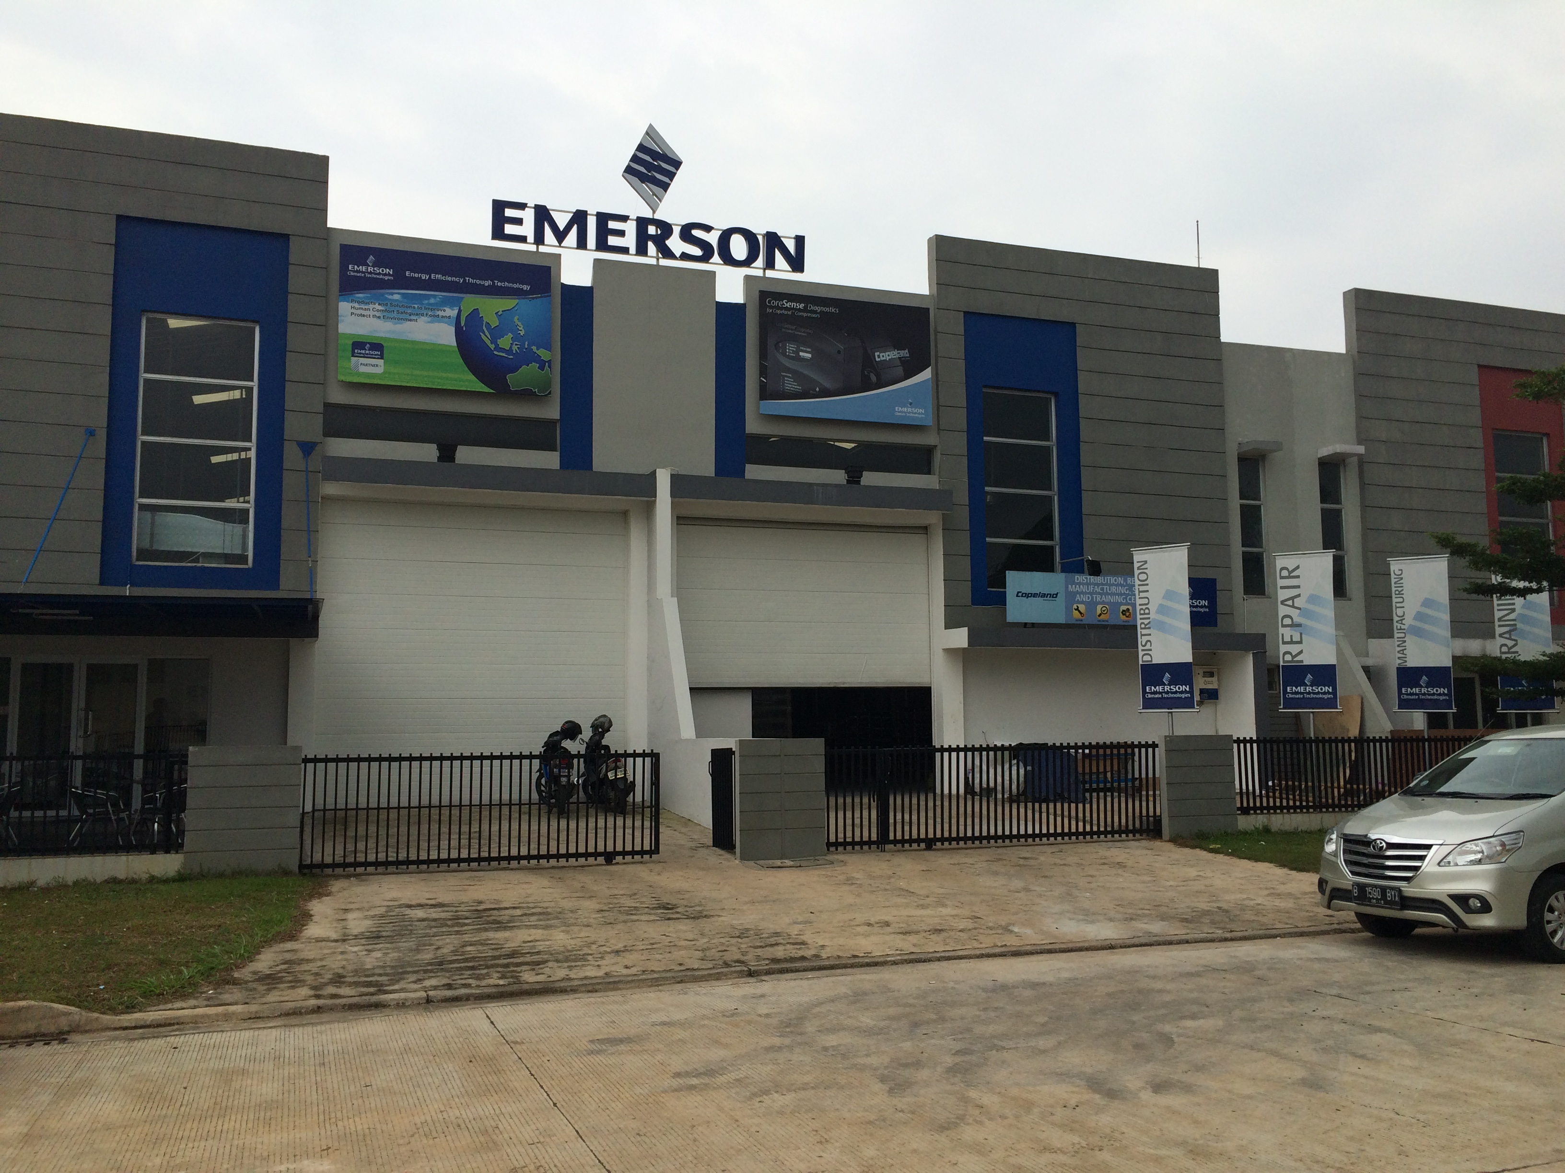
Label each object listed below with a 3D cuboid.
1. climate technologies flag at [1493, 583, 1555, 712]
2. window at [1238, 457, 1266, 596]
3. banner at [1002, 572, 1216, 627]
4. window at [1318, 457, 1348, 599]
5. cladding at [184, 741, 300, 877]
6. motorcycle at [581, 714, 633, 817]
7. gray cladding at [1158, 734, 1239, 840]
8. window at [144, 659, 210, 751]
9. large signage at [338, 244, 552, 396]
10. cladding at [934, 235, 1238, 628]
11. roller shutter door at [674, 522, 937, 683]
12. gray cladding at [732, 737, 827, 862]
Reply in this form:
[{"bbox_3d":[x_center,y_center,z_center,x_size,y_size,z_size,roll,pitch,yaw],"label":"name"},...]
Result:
[{"bbox_3d":[11.261,0.757,19.928,0.826,2.278,0.050,-4,-7,27],"label":"climate technologies flag"},{"bbox_3d":[9.306,-1.185,26.001,0.558,2.722,0.100,2,-6,-20],"label":"window"},{"bbox_3d":[5.511,0.231,21.809,4.056,0.828,0.100,2,-6,-19],"label":"banner"},{"bbox_3d":[10.330,-1.064,24.668,0.569,2.606,0.120,2,-6,-19],"label":"window"},{"bbox_3d":[-5.540,2.297,13.505,1.077,1.290,0.170,2,-6,-20],"label":"cladding"},{"bbox_3d":[-2.637,2.692,19.630,0.640,1.330,1.820,3,-7,-31],"label":"motorcycle"},{"bbox_3d":[5.518,2.658,17.432,1.092,1.341,0.170,2,-6,-20],"label":"gray cladding"},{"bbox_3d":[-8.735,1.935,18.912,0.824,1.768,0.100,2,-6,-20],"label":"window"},{"bbox_3d":[-4.929,-3.874,19.307,3.035,1.995,0.150,2,-6,-19],"label":"large signage"},{"bbox_3d":[5.276,-2.529,22.930,5.715,6.683,0.350,2,-6,-19],"label":"cladding"},{"bbox_3d":[0.415,0.320,22.583,4.639,2.844,0.100,2,-6,-20],"label":"roller shutter door"},{"bbox_3d":[-0.014,2.306,14.272,0.989,1.285,0.160,2,-6,-19],"label":"gray cladding"}]

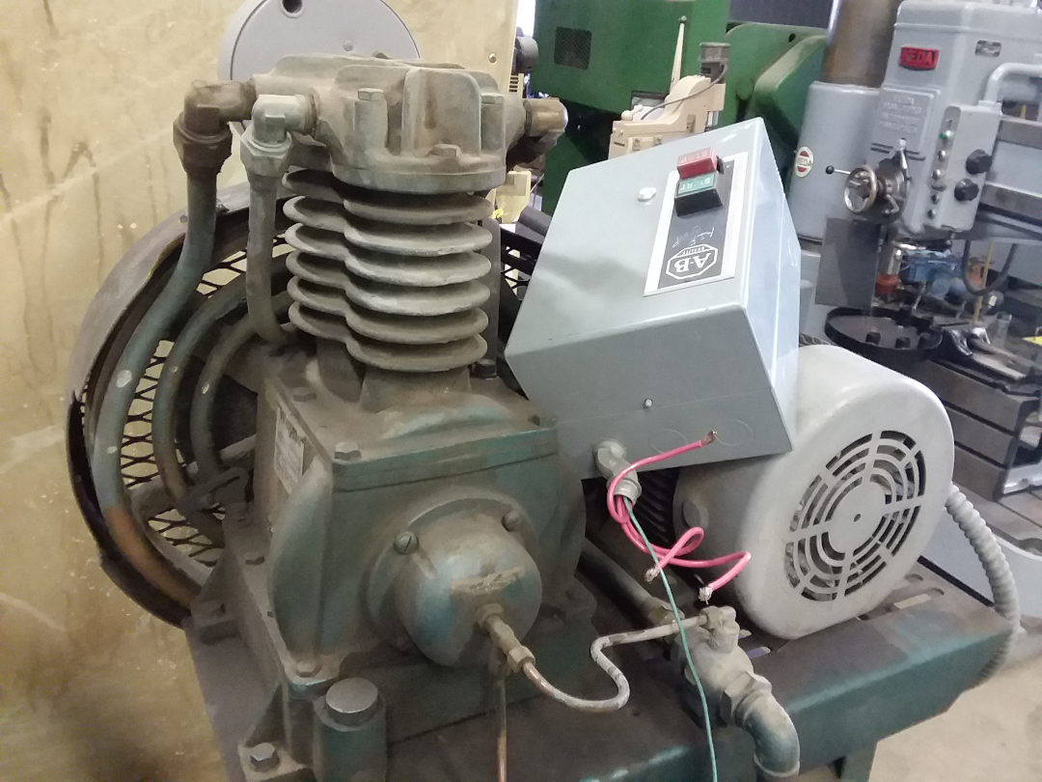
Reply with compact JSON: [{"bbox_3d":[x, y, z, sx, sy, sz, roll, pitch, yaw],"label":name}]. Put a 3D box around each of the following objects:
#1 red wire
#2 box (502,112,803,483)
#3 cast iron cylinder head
[{"bbox_3d":[0.117,0.087,0.637,0.105,0.110,0.090,5,22,0],"label":"red wire"},{"bbox_3d":[0.129,-0.084,0.755,0.183,0.142,0.274,-10,39,26],"label":"box"},{"bbox_3d":[-0.091,-0.193,0.614,0.165,0.071,0.197,-8,25,-28],"label":"cast iron cylinder head"}]

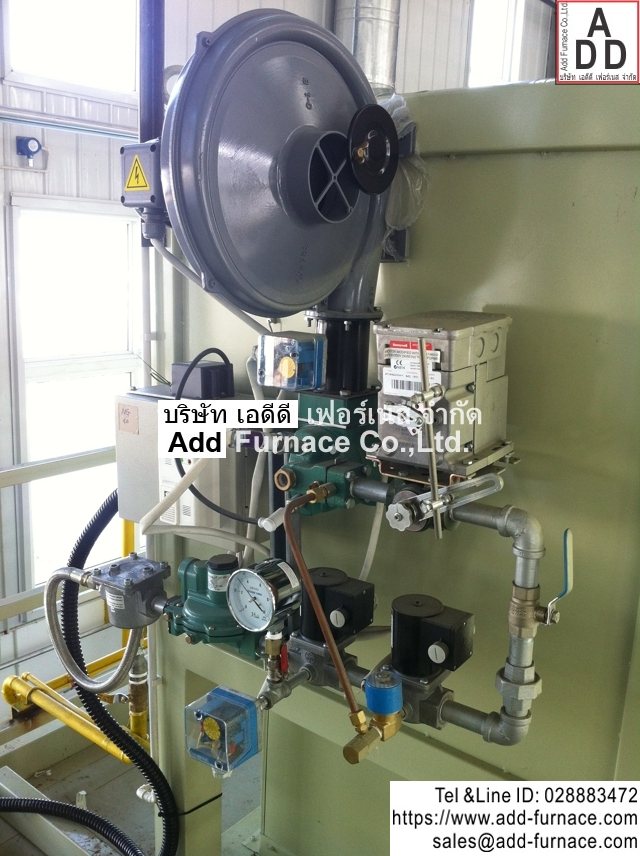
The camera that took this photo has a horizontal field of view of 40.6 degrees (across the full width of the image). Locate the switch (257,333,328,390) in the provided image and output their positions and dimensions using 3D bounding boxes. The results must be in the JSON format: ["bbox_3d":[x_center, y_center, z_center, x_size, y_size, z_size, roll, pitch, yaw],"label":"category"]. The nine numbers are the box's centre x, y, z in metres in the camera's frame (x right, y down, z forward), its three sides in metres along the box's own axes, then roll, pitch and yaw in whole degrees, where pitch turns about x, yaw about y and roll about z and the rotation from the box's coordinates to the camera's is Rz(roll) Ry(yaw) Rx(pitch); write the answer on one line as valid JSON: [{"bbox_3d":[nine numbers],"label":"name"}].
[{"bbox_3d":[-0.040,-0.100,1.282,0.072,0.073,0.070,11,18,36],"label":"switch"}]

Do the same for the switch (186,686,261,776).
[{"bbox_3d":[-0.132,0.410,1.180,0.072,0.074,0.067,10,18,36],"label":"switch"}]

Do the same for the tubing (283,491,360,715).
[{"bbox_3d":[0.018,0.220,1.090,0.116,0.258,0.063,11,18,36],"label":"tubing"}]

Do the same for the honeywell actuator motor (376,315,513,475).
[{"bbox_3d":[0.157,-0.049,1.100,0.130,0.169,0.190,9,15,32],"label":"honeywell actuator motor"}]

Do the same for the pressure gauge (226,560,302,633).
[{"bbox_3d":[-0.074,0.221,1.156,0.083,0.083,0.057,11,18,36],"label":"pressure gauge"}]

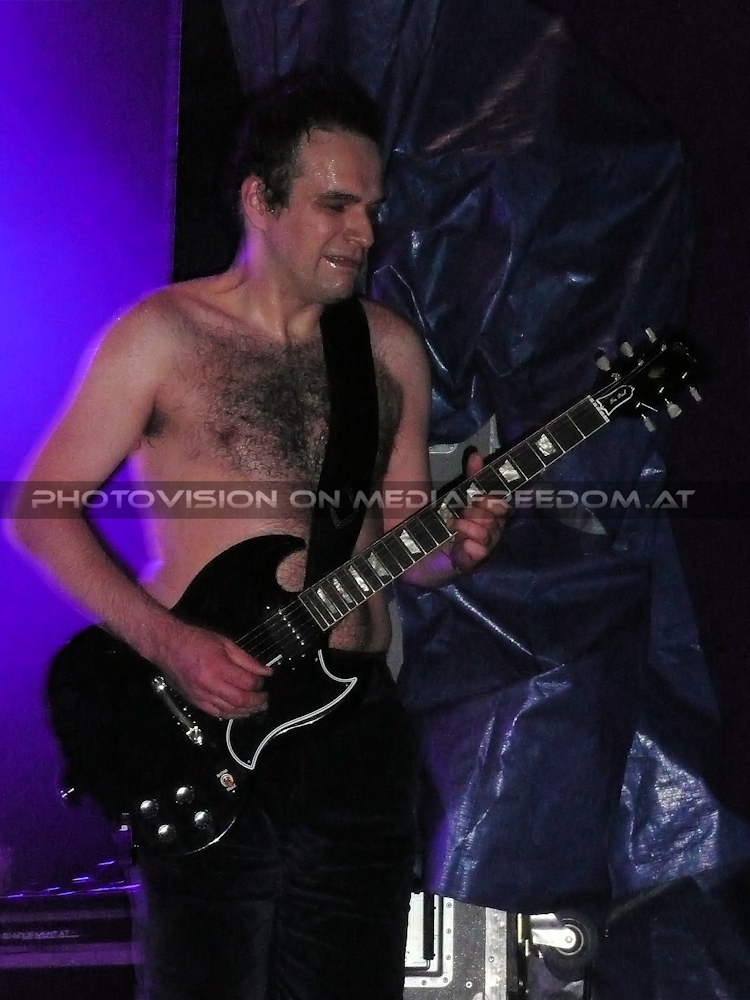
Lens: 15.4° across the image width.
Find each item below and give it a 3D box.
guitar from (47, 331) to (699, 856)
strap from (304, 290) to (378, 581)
[{"bbox_3d":[0.020,0.088,3.662,1.005,0.335,0.070,-35,-19,0],"label":"guitar"},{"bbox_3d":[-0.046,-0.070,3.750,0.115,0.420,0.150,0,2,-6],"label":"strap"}]

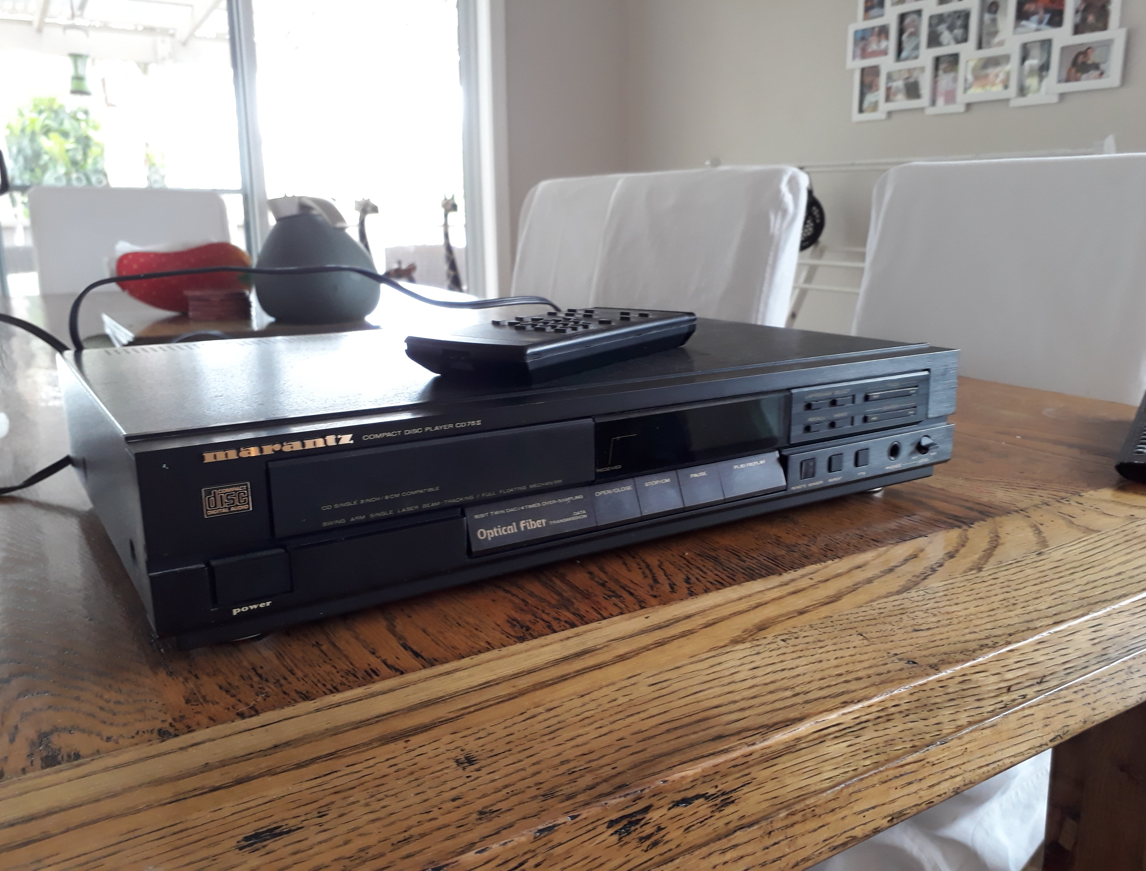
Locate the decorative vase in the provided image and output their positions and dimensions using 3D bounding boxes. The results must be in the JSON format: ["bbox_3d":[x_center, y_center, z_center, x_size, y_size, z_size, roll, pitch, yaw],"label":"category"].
[{"bbox_3d":[-0.420,-0.288,1.485,0.207,0.197,0.207,-4,13,-15],"label":"decorative vase"}]

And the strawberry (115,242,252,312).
[{"bbox_3d":[-0.719,-0.293,1.671,0.245,0.124,0.190,-7,14,-26],"label":"strawberry"}]

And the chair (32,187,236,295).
[{"bbox_3d":[-0.983,-0.095,2.228,0.475,0.999,0.570,-10,16,-36],"label":"chair"}]

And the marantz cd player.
[{"bbox_3d":[-0.038,-0.008,0.520,0.420,0.082,0.288,-9,15,-32],"label":"marantz cd player"}]

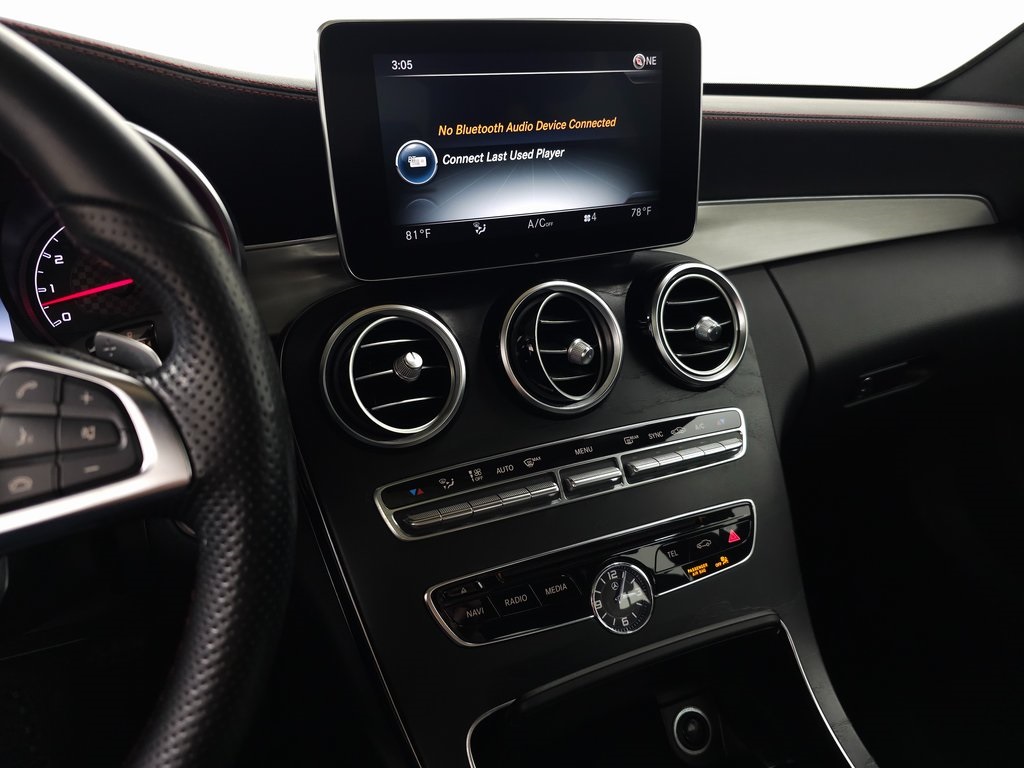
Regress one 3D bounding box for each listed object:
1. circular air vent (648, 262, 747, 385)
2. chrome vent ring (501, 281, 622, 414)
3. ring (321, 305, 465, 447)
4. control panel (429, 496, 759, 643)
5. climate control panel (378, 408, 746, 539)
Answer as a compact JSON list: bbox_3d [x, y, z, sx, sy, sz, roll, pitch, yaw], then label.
[{"bbox_3d":[0.122,-0.040,0.465,0.080,0.080,0.030,-10,-3,-26],"label":"circular air vent"},{"bbox_3d":[0.029,-0.022,0.420,0.080,0.080,0.020,-10,-3,-20],"label":"chrome vent ring"},{"bbox_3d":[-0.067,-0.005,0.388,0.080,0.080,0.020,-10,-3,-15],"label":"ring"},{"bbox_3d":[0.058,0.116,0.410,0.222,0.047,0.025,-10,-8,-19],"label":"control panel"},{"bbox_3d":[0.042,0.053,0.424,0.253,0.034,0.025,-10,-5,-19],"label":"climate control panel"}]

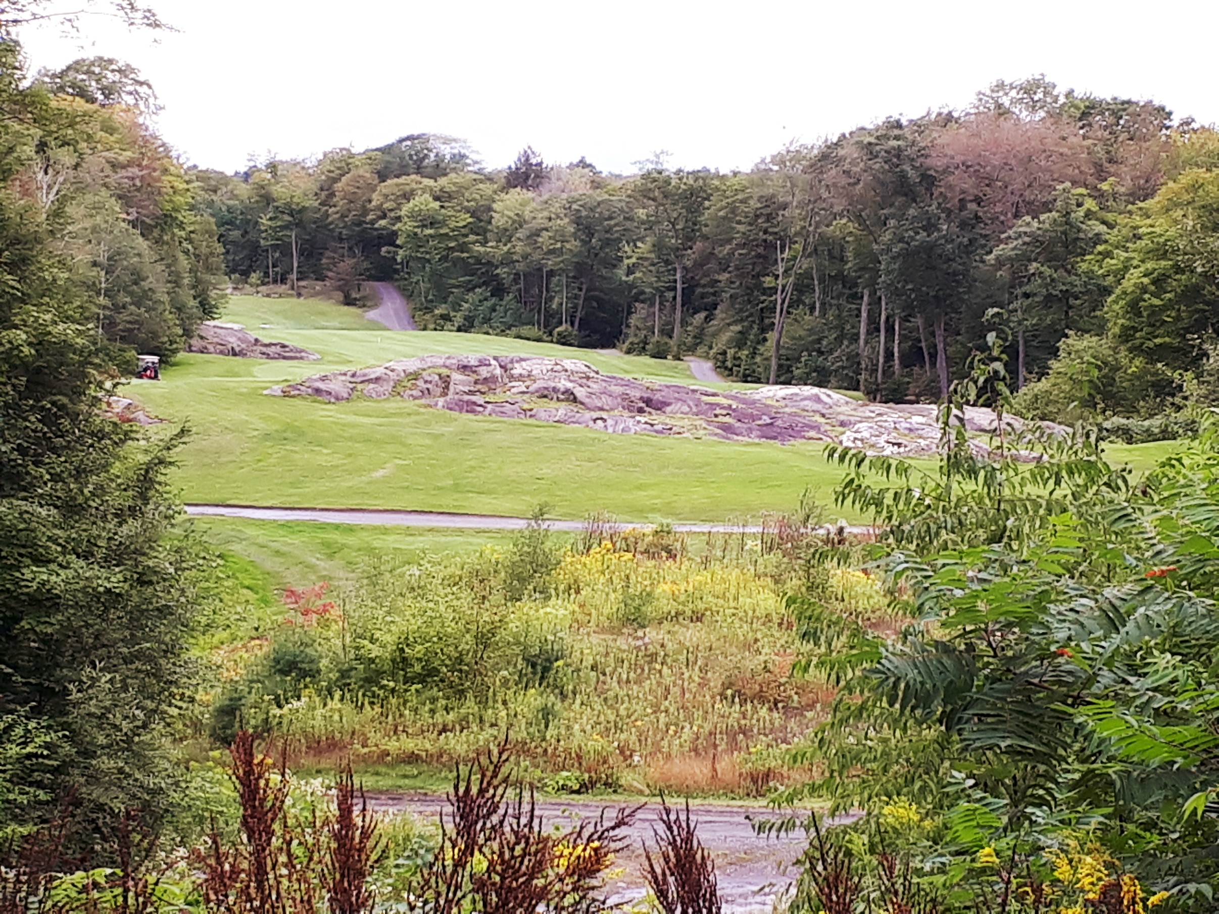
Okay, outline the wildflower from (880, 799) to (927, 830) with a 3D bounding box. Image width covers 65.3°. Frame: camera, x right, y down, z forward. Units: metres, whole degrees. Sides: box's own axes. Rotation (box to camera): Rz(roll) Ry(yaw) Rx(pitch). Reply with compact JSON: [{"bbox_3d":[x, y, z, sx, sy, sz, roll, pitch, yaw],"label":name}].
[{"bbox_3d":[1.238,1.504,4.000,0.190,0.120,0.170,0,4,0],"label":"wildflower"}]

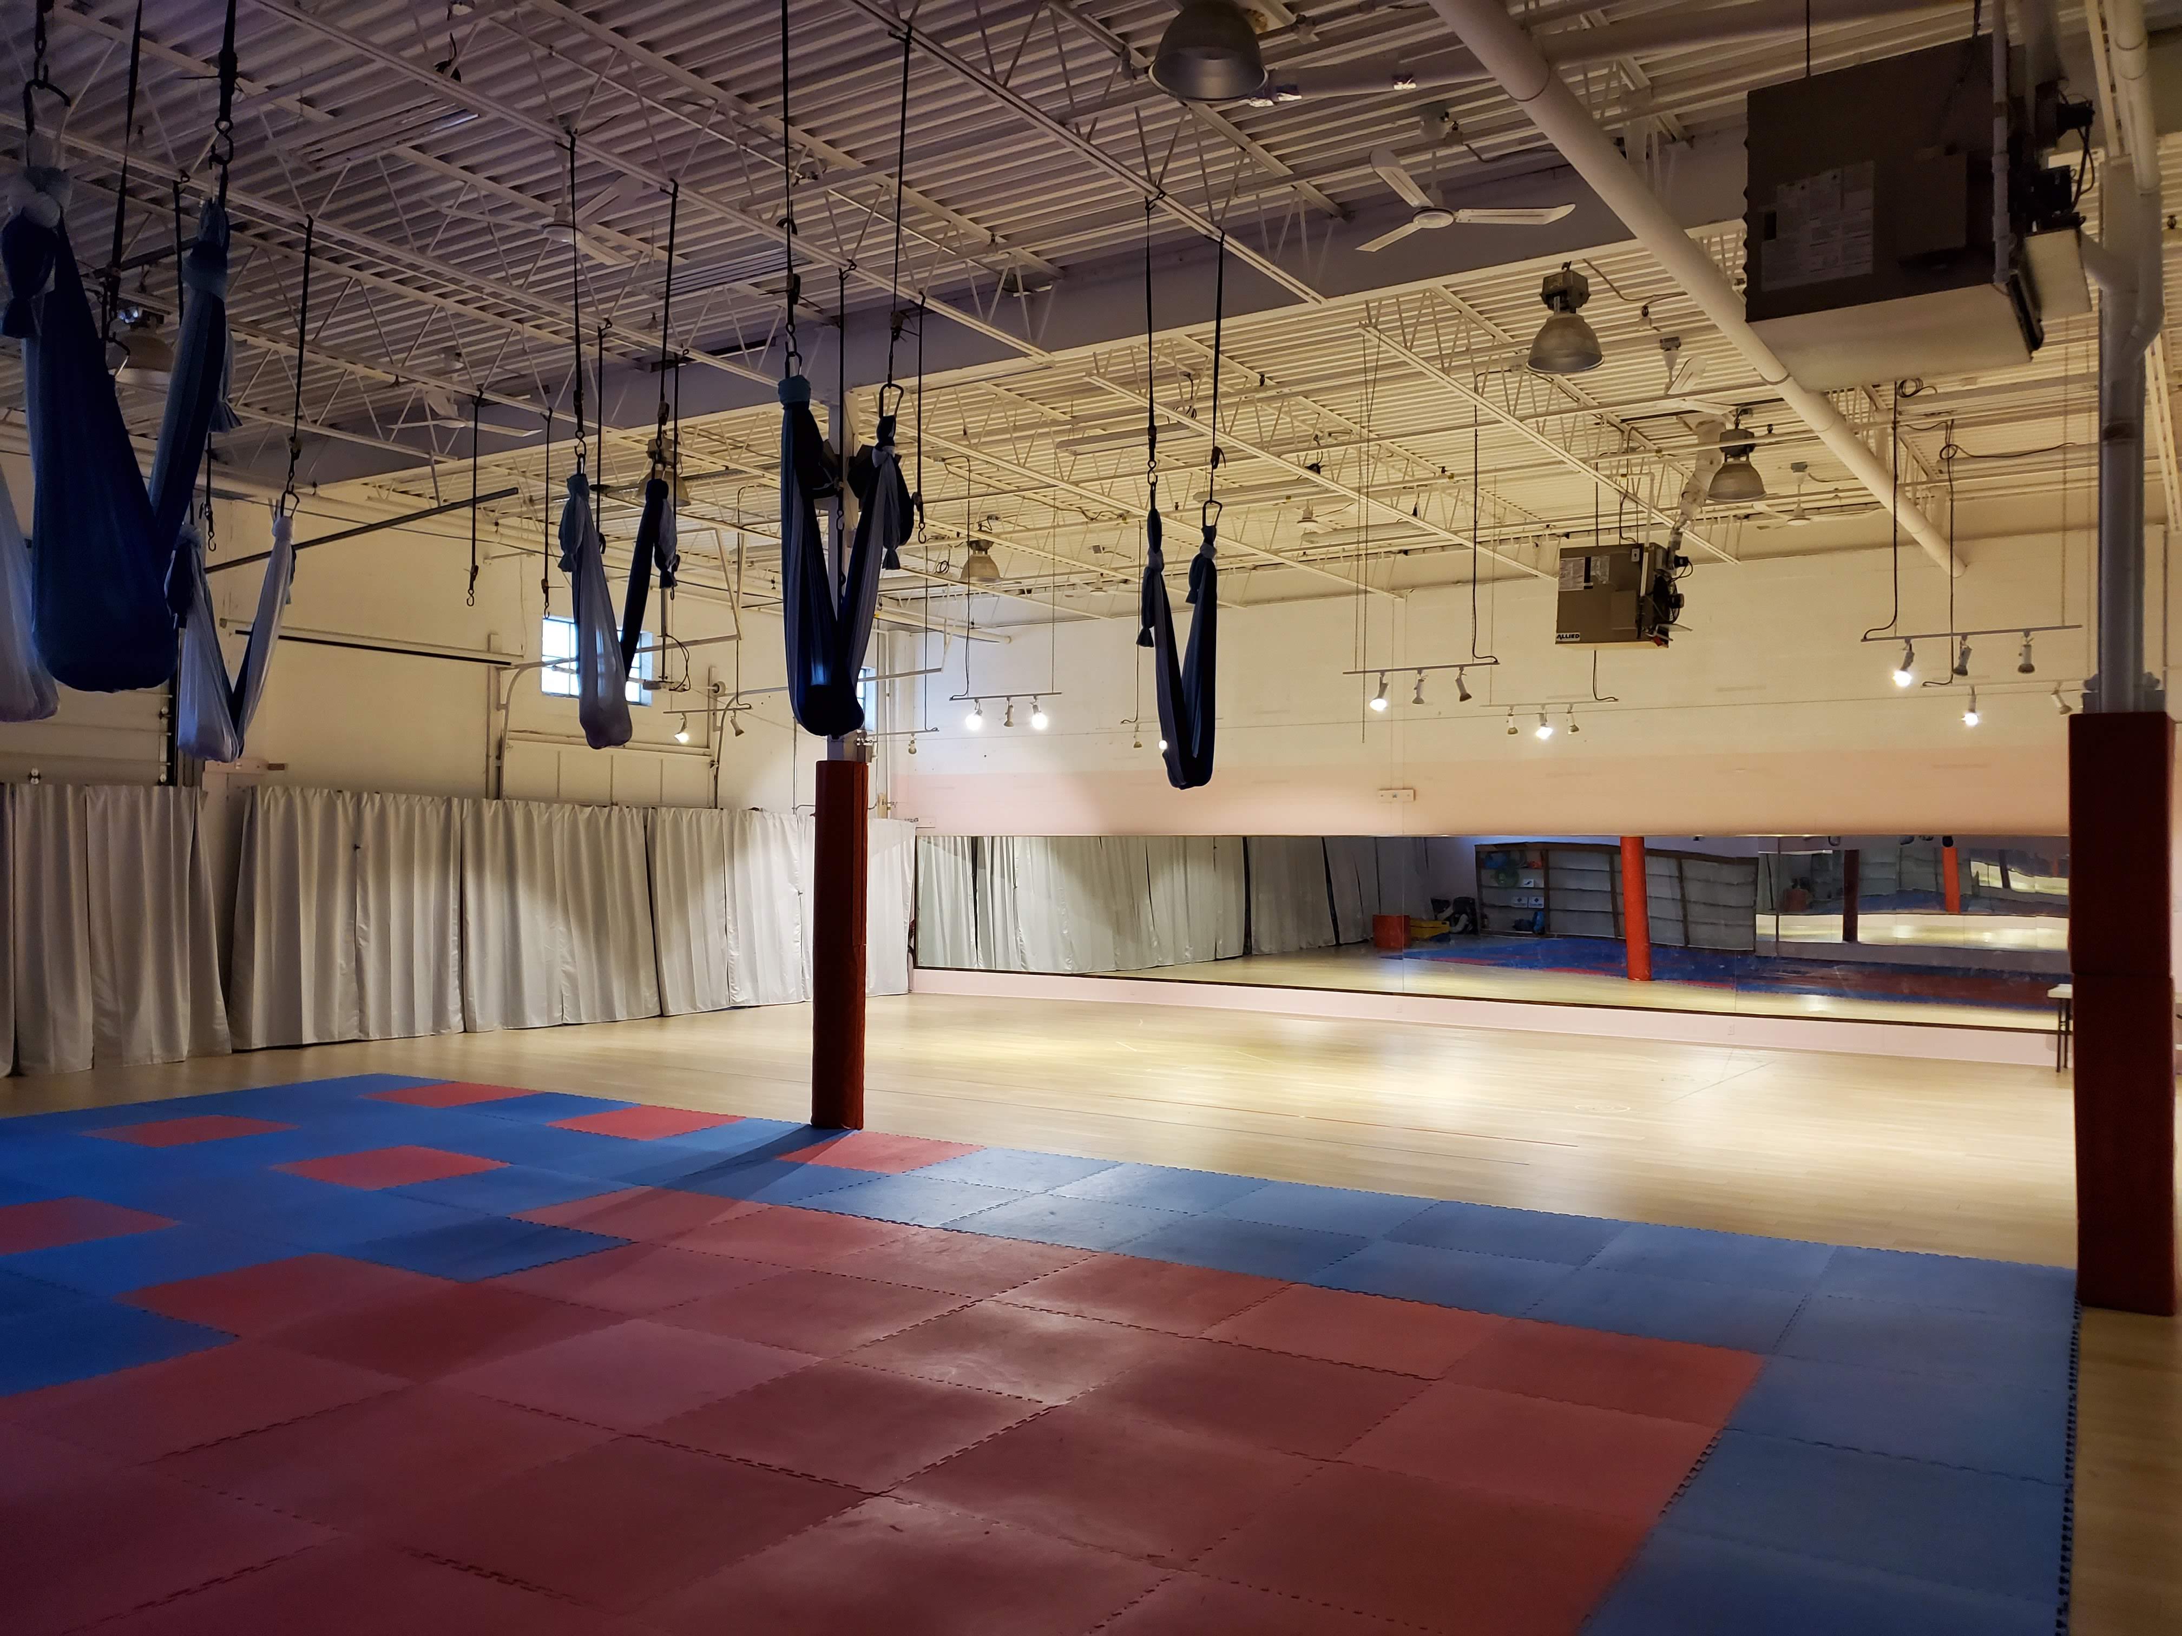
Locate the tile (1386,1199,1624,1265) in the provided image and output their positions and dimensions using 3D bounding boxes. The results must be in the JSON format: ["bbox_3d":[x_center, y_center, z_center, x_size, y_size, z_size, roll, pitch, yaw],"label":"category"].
[{"bbox_3d":[2.116,2.127,8.373,1.000,0.030,1.000,0,-2,30],"label":"tile"}]

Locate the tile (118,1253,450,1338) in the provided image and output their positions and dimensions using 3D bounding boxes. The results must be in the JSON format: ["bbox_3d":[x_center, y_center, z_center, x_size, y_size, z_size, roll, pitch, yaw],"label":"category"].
[{"bbox_3d":[-3.330,1.985,6.833,0.987,0.030,0.987,0,-2,31],"label":"tile"}]

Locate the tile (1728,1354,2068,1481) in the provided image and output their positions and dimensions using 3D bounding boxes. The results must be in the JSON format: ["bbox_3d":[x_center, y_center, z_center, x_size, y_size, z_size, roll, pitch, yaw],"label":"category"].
[{"bbox_3d":[2.760,2.025,5.542,0.987,0.030,0.987,0,-2,31],"label":"tile"}]

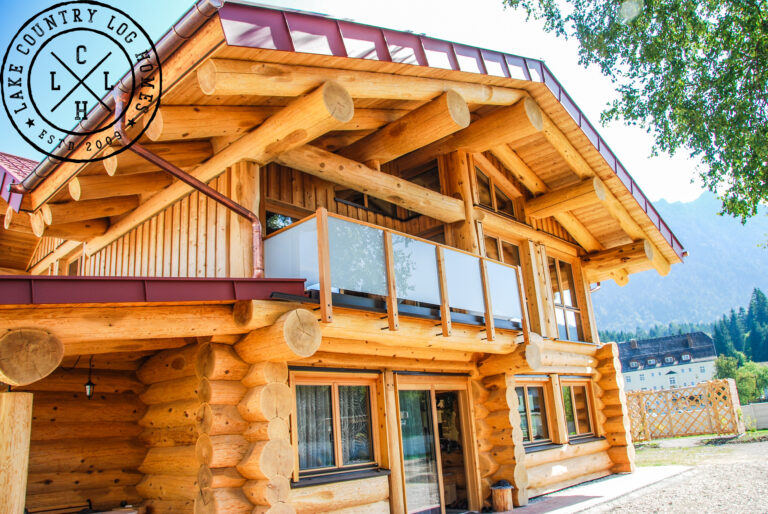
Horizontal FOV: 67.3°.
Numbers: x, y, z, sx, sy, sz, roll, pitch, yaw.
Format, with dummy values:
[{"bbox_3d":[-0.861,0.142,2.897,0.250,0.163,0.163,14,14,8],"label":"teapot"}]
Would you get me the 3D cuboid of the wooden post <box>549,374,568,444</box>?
[{"bbox_3d":[3.792,3.414,12.877,0.235,1.499,0.349,-18,-21,40],"label":"wooden post"}]

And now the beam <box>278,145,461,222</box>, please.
[{"bbox_3d":[-0.030,-1.273,10.205,0.444,0.464,4.731,-18,-21,40],"label":"beam"}]

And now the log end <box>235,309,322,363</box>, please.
[{"bbox_3d":[-1.233,0.944,6.435,0.960,0.499,0.480,-17,-20,39],"label":"log end"}]

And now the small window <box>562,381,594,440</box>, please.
[{"bbox_3d":[4.164,3.323,12.571,0.134,1.200,1.536,-17,-20,39],"label":"small window"}]

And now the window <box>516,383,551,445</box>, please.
[{"bbox_3d":[2.814,2.992,11.071,0.134,1.200,1.536,-17,-20,39],"label":"window"}]

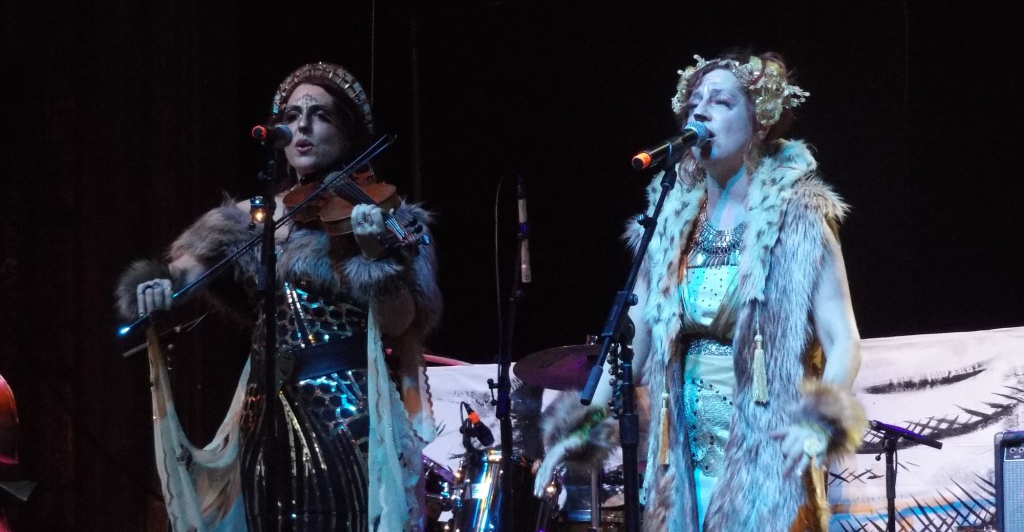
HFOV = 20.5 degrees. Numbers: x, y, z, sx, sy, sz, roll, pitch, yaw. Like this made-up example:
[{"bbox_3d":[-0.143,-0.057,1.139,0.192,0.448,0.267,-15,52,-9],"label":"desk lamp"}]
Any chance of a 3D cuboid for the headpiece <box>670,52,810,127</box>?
[{"bbox_3d":[0.473,-0.365,5.900,0.235,0.140,0.195,0,-14,39],"label":"headpiece"}]

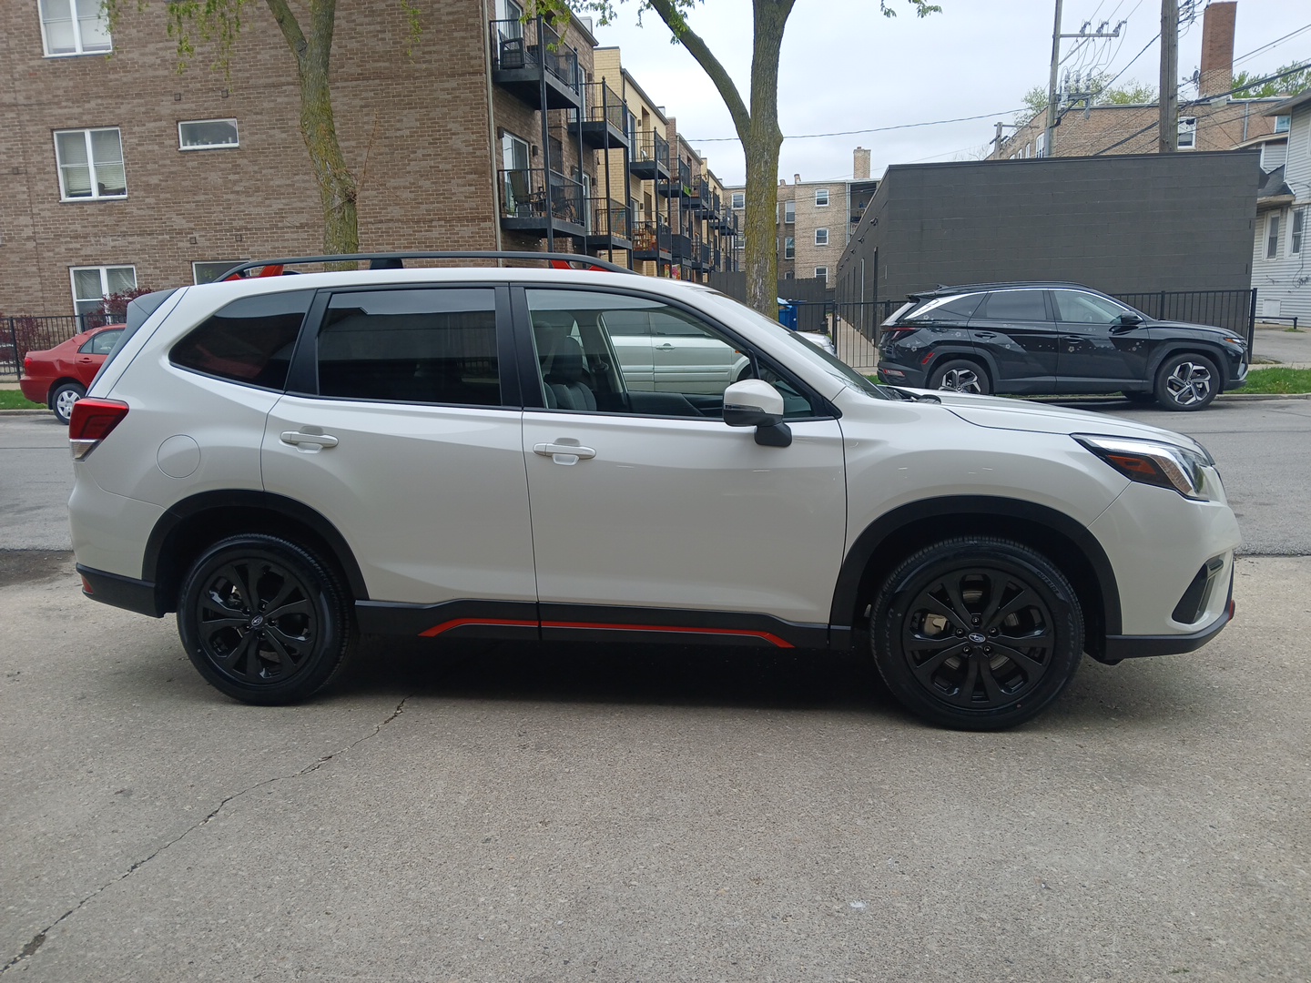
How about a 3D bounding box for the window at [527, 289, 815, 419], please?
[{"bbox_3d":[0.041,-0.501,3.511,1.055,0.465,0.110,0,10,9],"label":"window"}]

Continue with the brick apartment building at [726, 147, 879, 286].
[{"bbox_3d":[12.803,-20.637,83.153,14.000,12.200,11.000,0,11,9],"label":"brick apartment building"}]

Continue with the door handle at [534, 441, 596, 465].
[{"bbox_3d":[-0.315,-0.135,3.468,0.230,0.065,0.050,0,11,9],"label":"door handle"}]

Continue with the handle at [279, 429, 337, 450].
[{"bbox_3d":[-1.275,-0.191,3.637,0.230,0.052,0.055,0,10,9],"label":"handle"}]

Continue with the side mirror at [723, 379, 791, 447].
[{"bbox_3d":[0.342,-0.265,3.295,0.215,0.230,0.190,0,11,9],"label":"side mirror"}]

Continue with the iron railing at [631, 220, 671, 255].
[{"bbox_3d":[-0.095,-10.445,41.506,1.109,1.497,3.697,0,11,9],"label":"iron railing"}]

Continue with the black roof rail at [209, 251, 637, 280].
[{"bbox_3d":[-0.916,-0.855,3.775,1.730,0.122,0.070,0,10,9],"label":"black roof rail"}]

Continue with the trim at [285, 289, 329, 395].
[{"bbox_3d":[-1.296,-0.557,3.671,0.155,0.390,0.090,0,11,9],"label":"trim"}]

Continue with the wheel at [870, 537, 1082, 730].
[{"bbox_3d":[1.119,0.480,3.467,0.700,0.700,0.225,0,10,9],"label":"wheel"}]

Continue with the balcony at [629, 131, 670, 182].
[{"bbox_3d":[-0.195,-13.826,40.873,1.109,1.567,3.697,0,11,9],"label":"balcony"}]

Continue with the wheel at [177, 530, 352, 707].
[{"bbox_3d":[-1.517,0.478,3.890,0.700,0.700,0.225,0,10,9],"label":"wheel"}]

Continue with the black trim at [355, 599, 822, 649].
[{"bbox_3d":[-0.257,0.469,3.599,1.775,0.148,0.075,0,11,9],"label":"black trim"}]

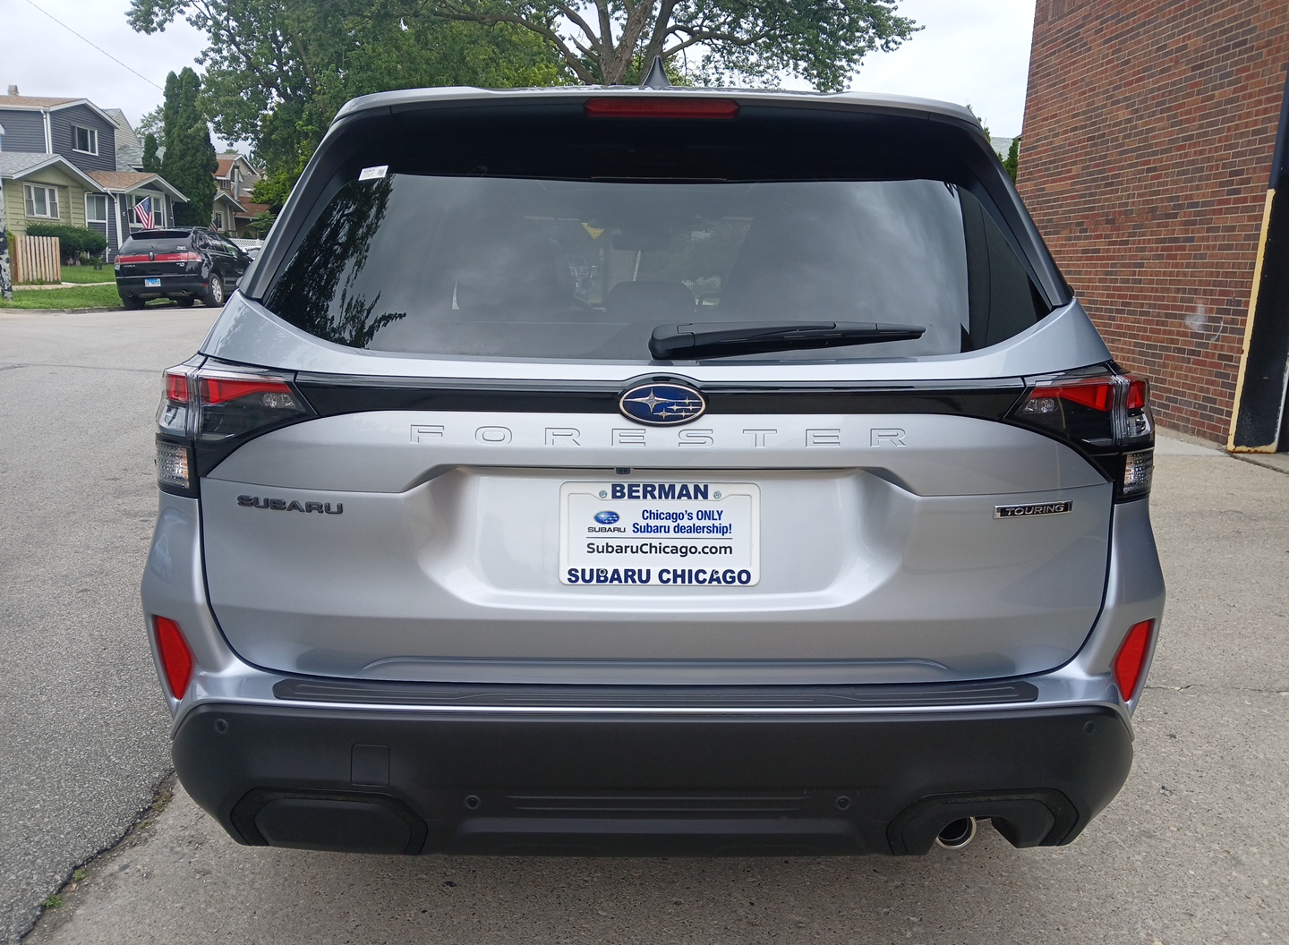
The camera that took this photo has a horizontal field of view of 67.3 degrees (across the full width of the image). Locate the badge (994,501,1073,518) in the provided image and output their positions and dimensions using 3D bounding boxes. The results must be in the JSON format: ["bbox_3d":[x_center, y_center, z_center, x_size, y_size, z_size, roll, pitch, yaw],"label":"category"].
[{"bbox_3d":[0.623,0.059,1.549,0.133,0.021,0.010,-3,12,-17],"label":"badge"}]

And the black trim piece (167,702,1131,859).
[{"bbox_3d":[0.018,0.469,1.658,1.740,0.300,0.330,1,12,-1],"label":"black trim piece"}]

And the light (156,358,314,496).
[{"bbox_3d":[-0.674,-0.076,1.621,0.325,0.245,0.240,1,12,-1],"label":"light"}]

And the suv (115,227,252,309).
[{"bbox_3d":[-10.200,-4.629,21.925,1.925,1.710,4.737,-1,12,-4],"label":"suv"}]

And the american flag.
[{"bbox_3d":[-21.712,-11.206,42.000,0.880,1.450,0.300,2,12,-2],"label":"american flag"}]

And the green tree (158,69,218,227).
[{"bbox_3d":[-22.802,-15.462,48.500,2.800,9.200,2.800,2,12,-2],"label":"green tree"}]

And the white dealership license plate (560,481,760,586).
[{"bbox_3d":[0.025,0.096,1.508,0.313,0.162,0.012,1,3,1],"label":"white dealership license plate"}]

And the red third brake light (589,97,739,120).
[{"bbox_3d":[0.029,-0.603,1.600,0.255,0.035,0.045,1,12,-1],"label":"red third brake light"}]

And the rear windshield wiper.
[{"bbox_3d":[0.229,-0.211,1.532,0.435,0.060,0.060,1,12,-1],"label":"rear windshield wiper"}]

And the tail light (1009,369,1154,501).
[{"bbox_3d":[0.726,-0.065,1.641,0.325,0.245,0.240,1,12,-1],"label":"tail light"}]

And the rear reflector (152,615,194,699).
[{"bbox_3d":[-0.769,0.301,1.582,0.095,0.143,0.045,8,14,30],"label":"rear reflector"}]

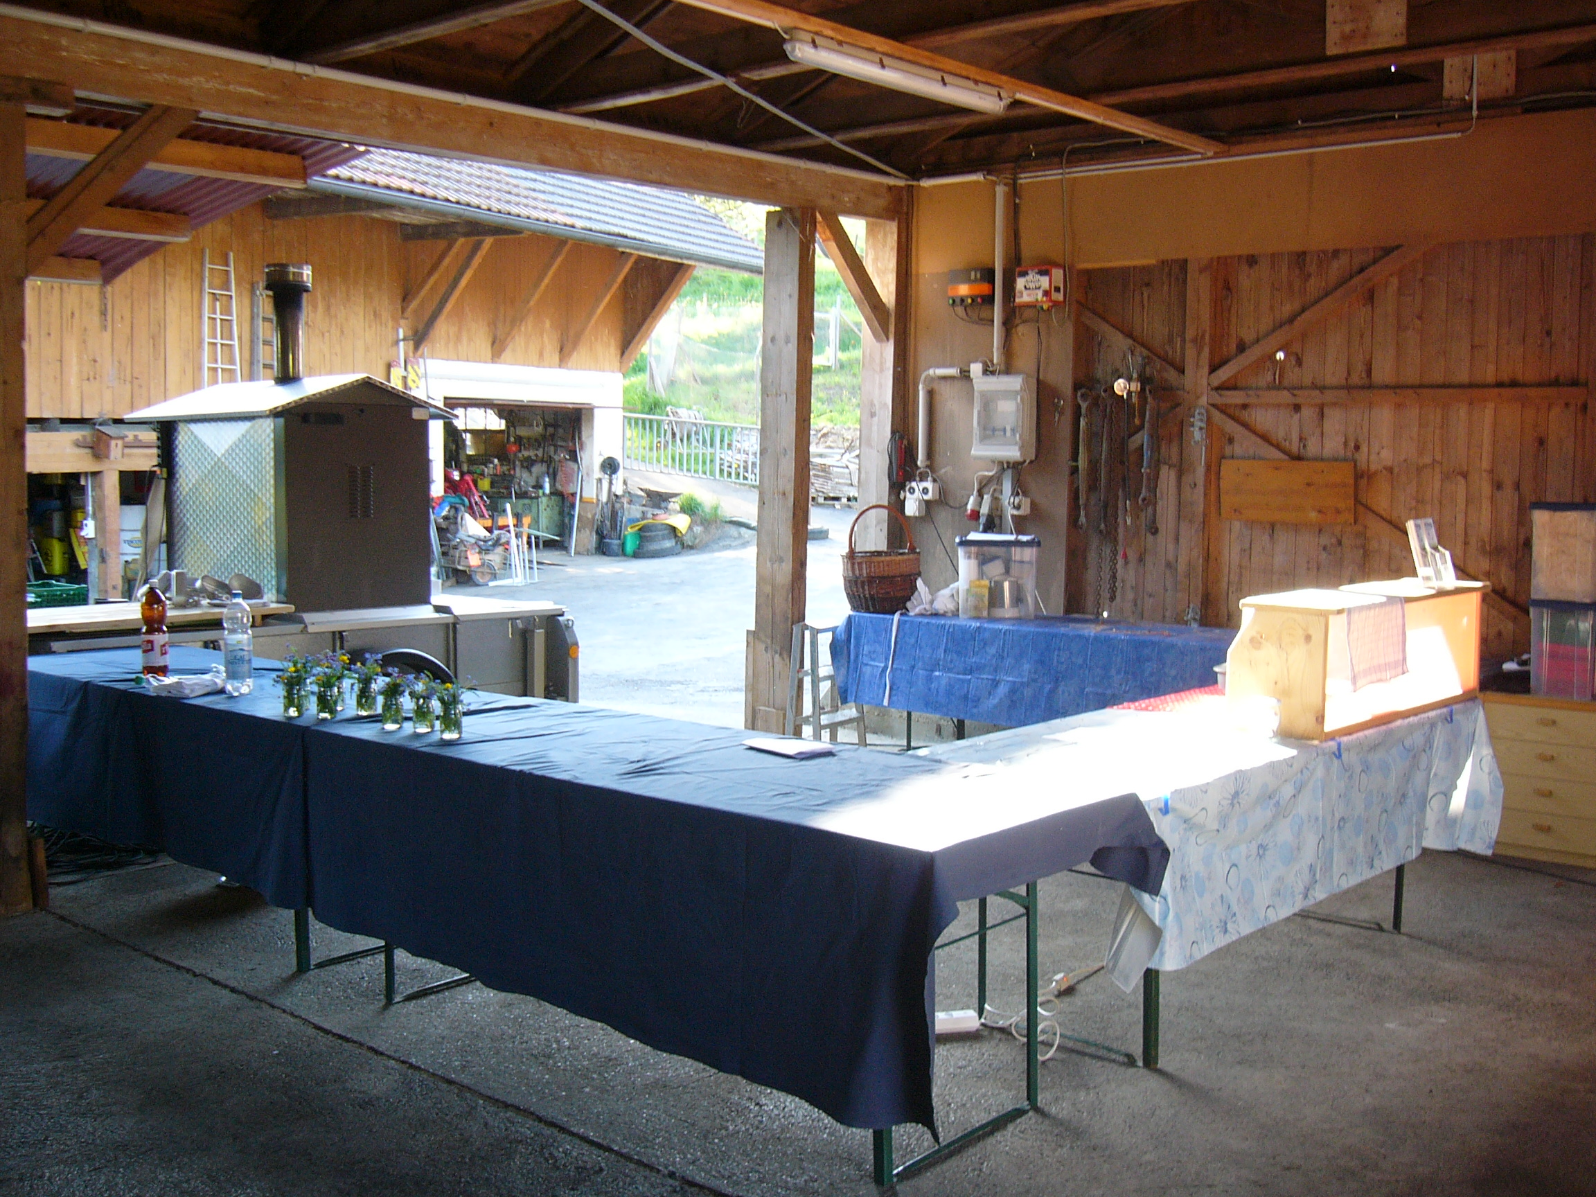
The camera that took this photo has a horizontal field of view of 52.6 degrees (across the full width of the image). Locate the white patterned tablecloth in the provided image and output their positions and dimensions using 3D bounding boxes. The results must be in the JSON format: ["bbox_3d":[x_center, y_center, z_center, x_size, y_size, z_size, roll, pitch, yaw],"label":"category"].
[{"bbox_3d":[1.360,0.619,5.133,0.940,0.470,2.580,5,5,39],"label":"white patterned tablecloth"}]

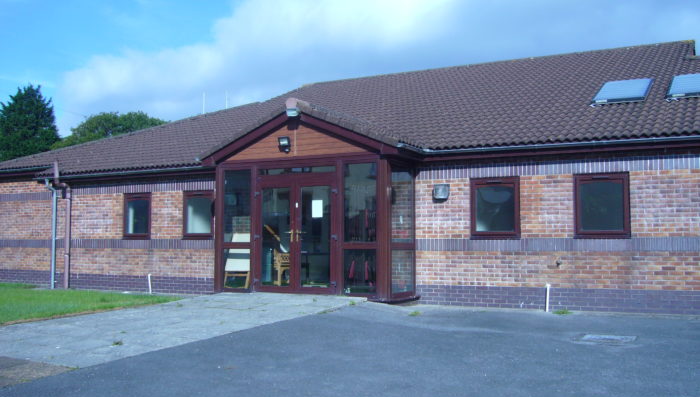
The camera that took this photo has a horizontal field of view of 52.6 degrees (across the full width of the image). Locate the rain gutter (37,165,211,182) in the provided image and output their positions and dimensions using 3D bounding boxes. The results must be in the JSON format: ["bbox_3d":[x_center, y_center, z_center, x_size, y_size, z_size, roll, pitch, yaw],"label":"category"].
[{"bbox_3d":[-5.144,-0.538,15.434,4.870,0.110,0.130,-2,-4,24],"label":"rain gutter"}]

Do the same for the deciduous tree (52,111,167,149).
[{"bbox_3d":[-13.364,-0.582,39.715,7.800,8.800,7.500,-2,-4,24],"label":"deciduous tree"}]

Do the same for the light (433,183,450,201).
[{"bbox_3d":[1.653,-0.134,12.832,0.250,0.270,0.140,-2,-4,24],"label":"light"}]

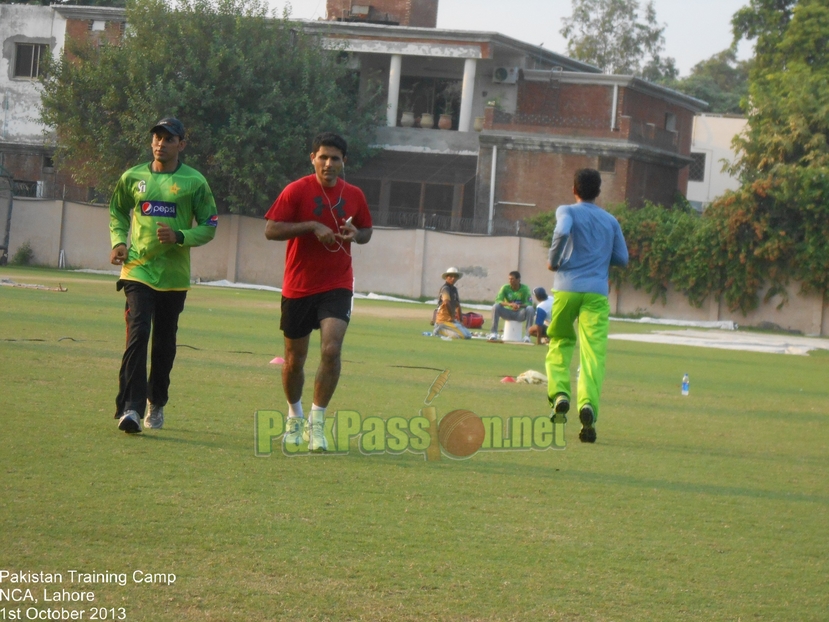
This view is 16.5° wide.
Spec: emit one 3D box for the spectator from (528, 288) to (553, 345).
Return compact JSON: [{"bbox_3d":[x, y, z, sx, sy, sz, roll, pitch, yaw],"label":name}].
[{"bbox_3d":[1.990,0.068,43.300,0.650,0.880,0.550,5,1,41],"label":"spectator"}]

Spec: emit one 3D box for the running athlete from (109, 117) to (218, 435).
[{"bbox_3d":[-1.448,-0.204,16.380,0.620,1.820,0.550,5,1,7],"label":"running athlete"}]

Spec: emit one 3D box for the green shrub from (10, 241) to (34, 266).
[{"bbox_3d":[-13.340,-1.957,97.000,0.850,0.900,0.800,4,1,0],"label":"green shrub"}]

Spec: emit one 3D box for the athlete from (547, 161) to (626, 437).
[{"bbox_3d":[1.144,-0.036,18.850,0.570,1.800,0.680,4,1,-7],"label":"athlete"}]

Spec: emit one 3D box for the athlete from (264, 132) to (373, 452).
[{"bbox_3d":[-0.537,-0.105,16.120,0.610,1.790,0.520,4,1,-5],"label":"athlete"}]

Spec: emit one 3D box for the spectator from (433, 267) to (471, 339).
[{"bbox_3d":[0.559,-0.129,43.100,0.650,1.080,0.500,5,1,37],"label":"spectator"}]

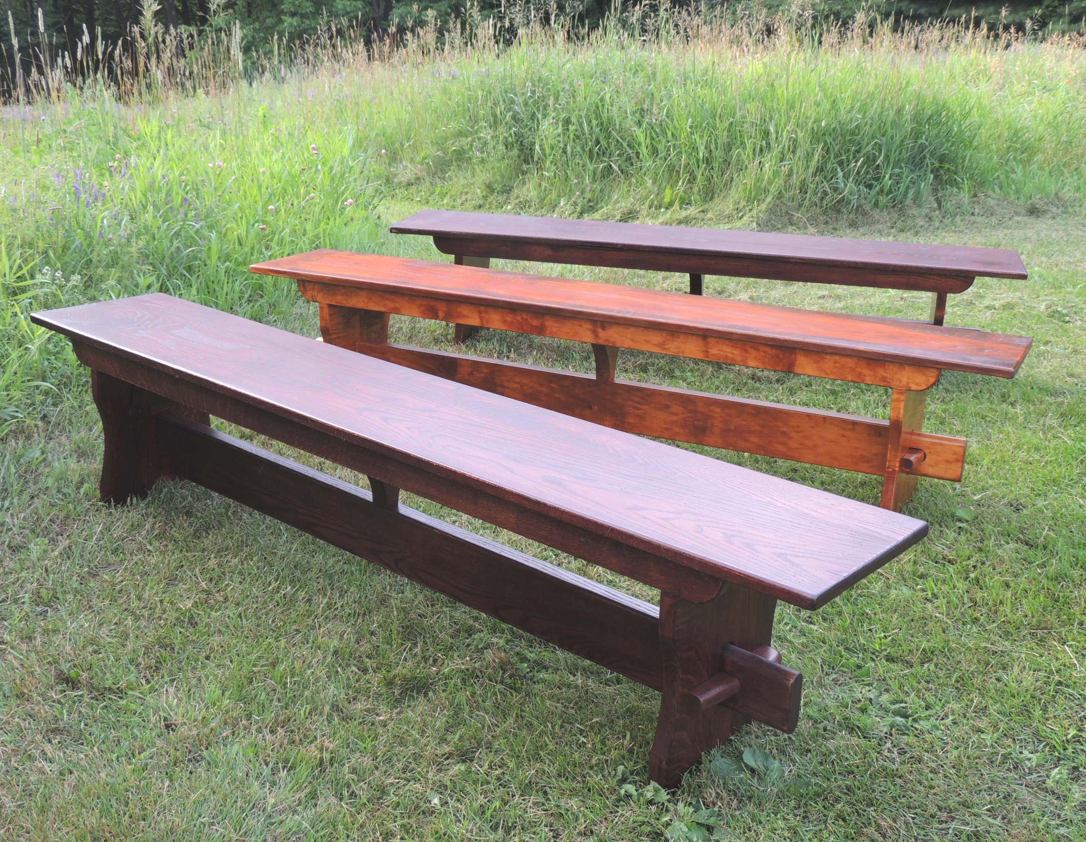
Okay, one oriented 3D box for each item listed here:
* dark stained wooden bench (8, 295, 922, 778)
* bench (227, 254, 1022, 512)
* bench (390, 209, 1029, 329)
[{"bbox_3d":[-0.327,0.164,2.750,2.208,0.443,0.372,17,24,38],"label":"dark stained wooden bench"},{"bbox_3d":[0.177,-0.130,3.701,2.216,0.443,0.373,10,19,25],"label":"bench"},{"bbox_3d":[0.556,-0.450,4.765,2.231,0.443,0.371,6,20,14],"label":"bench"}]

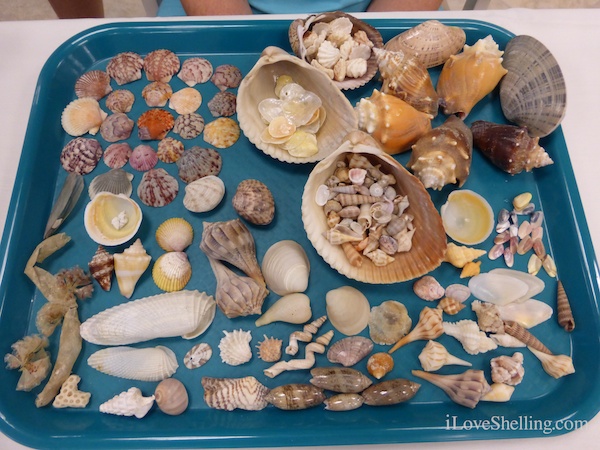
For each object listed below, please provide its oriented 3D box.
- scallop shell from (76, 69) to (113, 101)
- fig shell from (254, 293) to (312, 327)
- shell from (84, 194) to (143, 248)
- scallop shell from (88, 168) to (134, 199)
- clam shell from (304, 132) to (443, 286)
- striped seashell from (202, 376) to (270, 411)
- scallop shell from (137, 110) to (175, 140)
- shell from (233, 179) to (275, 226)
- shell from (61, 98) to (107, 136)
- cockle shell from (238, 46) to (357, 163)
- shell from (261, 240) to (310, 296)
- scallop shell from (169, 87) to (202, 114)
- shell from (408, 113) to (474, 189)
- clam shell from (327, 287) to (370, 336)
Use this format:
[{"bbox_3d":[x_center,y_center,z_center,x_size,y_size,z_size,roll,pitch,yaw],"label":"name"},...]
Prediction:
[{"bbox_3d":[-0.189,-0.128,0.394,0.035,0.013,0.034,28,72,9],"label":"scallop shell"},{"bbox_3d":[-0.012,0.067,0.328,0.045,0.017,0.023,-19,72,-8],"label":"fig shell"},{"bbox_3d":[-0.148,-0.003,0.349,0.046,0.019,0.044,5,71,1],"label":"shell"},{"bbox_3d":[-0.162,-0.034,0.373,0.038,0.009,0.038,2,70,1],"label":"scallop shell"},{"bbox_3d":[0.049,-0.010,0.339,0.097,0.048,0.124,-17,72,-7],"label":"clam shell"},{"bbox_3d":[-0.047,0.119,0.308,0.050,0.015,0.024,0,71,0],"label":"striped seashell"},{"bbox_3d":[-0.130,-0.091,0.384,0.033,0.009,0.033,0,70,-1],"label":"scallop shell"},{"bbox_3d":[-0.038,-0.021,0.357,0.030,0.014,0.042,-23,72,-9],"label":"shell"},{"bbox_3d":[-0.200,-0.100,0.396,0.042,0.011,0.037,24,72,8],"label":"shell"},{"bbox_3d":[-0.004,-0.093,0.368,0.090,0.043,0.108,-23,72,-8],"label":"cockle shell"},{"bbox_3d":[-0.009,0.034,0.348,0.039,0.012,0.046,-33,74,-11],"label":"shell"},{"bbox_3d":[-0.108,-0.115,0.403,0.034,0.009,0.029,-21,72,-8],"label":"scallop shell"},{"bbox_3d":[0.122,-0.063,0.367,0.048,0.043,0.077,21,72,7],"label":"shell"},{"bbox_3d":[0.038,0.066,0.338,0.032,0.009,0.039,-33,74,-11],"label":"clam shell"}]

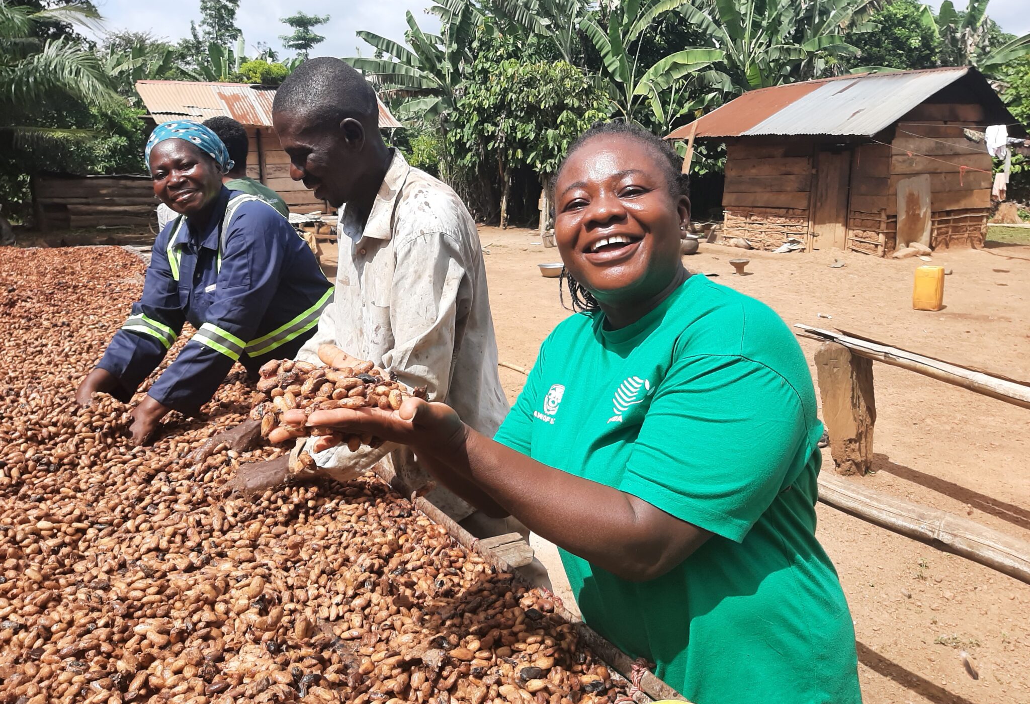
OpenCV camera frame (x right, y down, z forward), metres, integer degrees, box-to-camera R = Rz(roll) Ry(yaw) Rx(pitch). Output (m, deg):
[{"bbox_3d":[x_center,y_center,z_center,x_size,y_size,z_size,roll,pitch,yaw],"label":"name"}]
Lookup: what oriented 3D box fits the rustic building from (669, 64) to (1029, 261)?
[{"bbox_3d":[5.908,-3.481,14.431,3.900,2.950,4.750,-9,14,-28],"label":"rustic building"}]

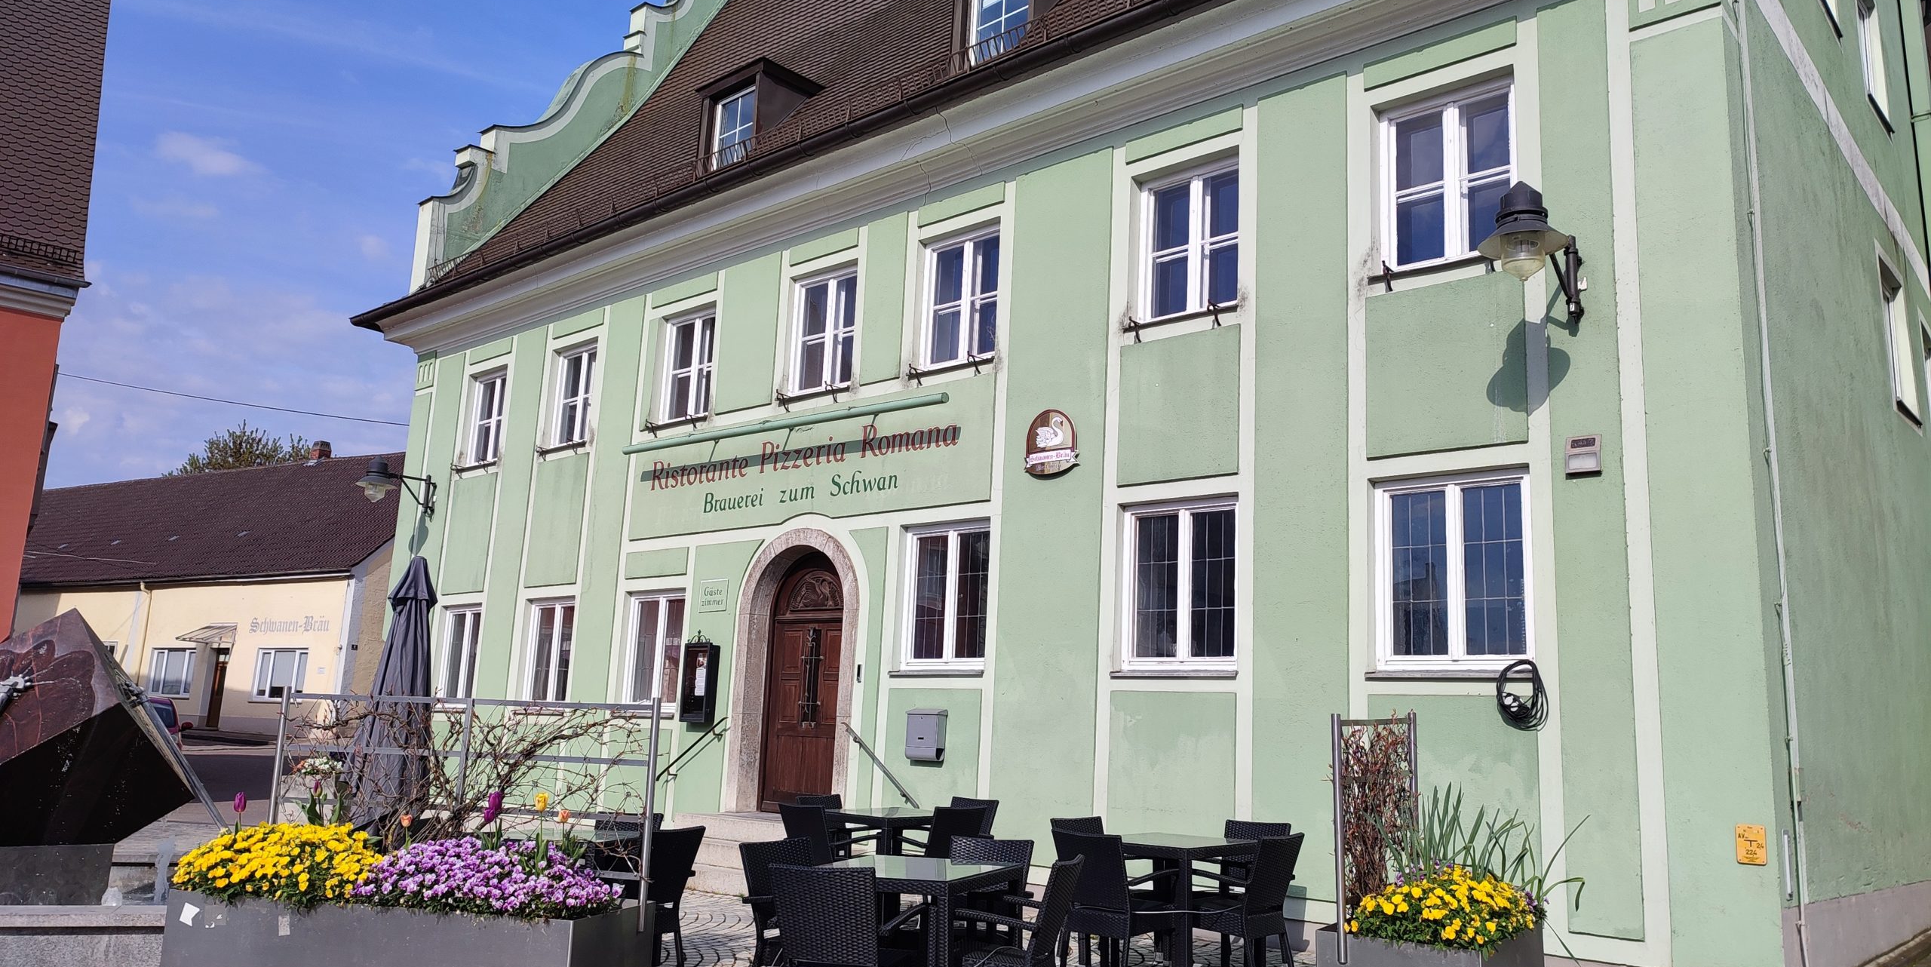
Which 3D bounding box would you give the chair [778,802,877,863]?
[{"bbox_3d":[-0.990,2.655,9.705,0.560,0.830,0.570,-7,-13,38],"label":"chair"}]

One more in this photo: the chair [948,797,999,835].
[{"bbox_3d":[-0.099,2.785,10.395,0.570,0.840,0.570,-8,-13,42],"label":"chair"}]

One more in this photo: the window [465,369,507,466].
[{"bbox_3d":[-6.005,-0.818,17.808,0.940,1.140,0.100,-7,-15,42],"label":"window"}]

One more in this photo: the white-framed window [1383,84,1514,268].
[{"bbox_3d":[3.231,-2.013,9.277,0.960,1.140,0.100,-7,-15,42],"label":"white-framed window"}]

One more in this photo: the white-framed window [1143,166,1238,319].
[{"bbox_3d":[1.720,-1.780,10.497,0.922,1.102,0.150,-7,-15,42],"label":"white-framed window"}]

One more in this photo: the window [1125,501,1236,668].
[{"bbox_3d":[1.572,0.750,10.030,1.018,1.182,0.150,-7,-15,42],"label":"window"}]

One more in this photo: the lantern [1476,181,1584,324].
[{"bbox_3d":[3.422,-1.385,8.251,0.530,0.640,1.125,-7,-15,42],"label":"lantern"}]

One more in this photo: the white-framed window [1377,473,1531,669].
[{"bbox_3d":[3.148,0.590,8.996,1.030,1.210,0.120,-7,-15,42],"label":"white-framed window"}]

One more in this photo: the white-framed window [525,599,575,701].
[{"bbox_3d":[-4.660,1.929,15.804,1.030,1.220,0.100,-7,-15,42],"label":"white-framed window"}]

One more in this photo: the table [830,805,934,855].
[{"bbox_3d":[-0.596,2.753,9.993,0.800,0.750,0.800,-7,-15,39],"label":"table"}]

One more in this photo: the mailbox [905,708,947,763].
[{"bbox_3d":[-0.297,2.042,11.283,0.381,0.415,0.130,-7,-15,42],"label":"mailbox"}]

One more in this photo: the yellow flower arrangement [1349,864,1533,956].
[{"bbox_3d":[1.883,1.693,5.519,0.540,0.250,0.920,-5,-12,33],"label":"yellow flower arrangement"}]

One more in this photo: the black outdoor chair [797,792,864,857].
[{"bbox_3d":[-0.922,2.741,10.263,0.560,0.845,0.560,-7,-15,39],"label":"black outdoor chair"}]

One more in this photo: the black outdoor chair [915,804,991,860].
[{"bbox_3d":[-0.244,2.647,9.589,0.560,0.845,0.560,13,-15,-42],"label":"black outdoor chair"}]

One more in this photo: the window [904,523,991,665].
[{"bbox_3d":[-0.126,0.959,11.708,1.040,1.225,0.100,-7,-15,42],"label":"window"}]

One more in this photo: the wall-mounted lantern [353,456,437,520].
[{"bbox_3d":[-7.293,0.030,17.878,0.500,0.680,1.040,-7,-15,42],"label":"wall-mounted lantern"}]

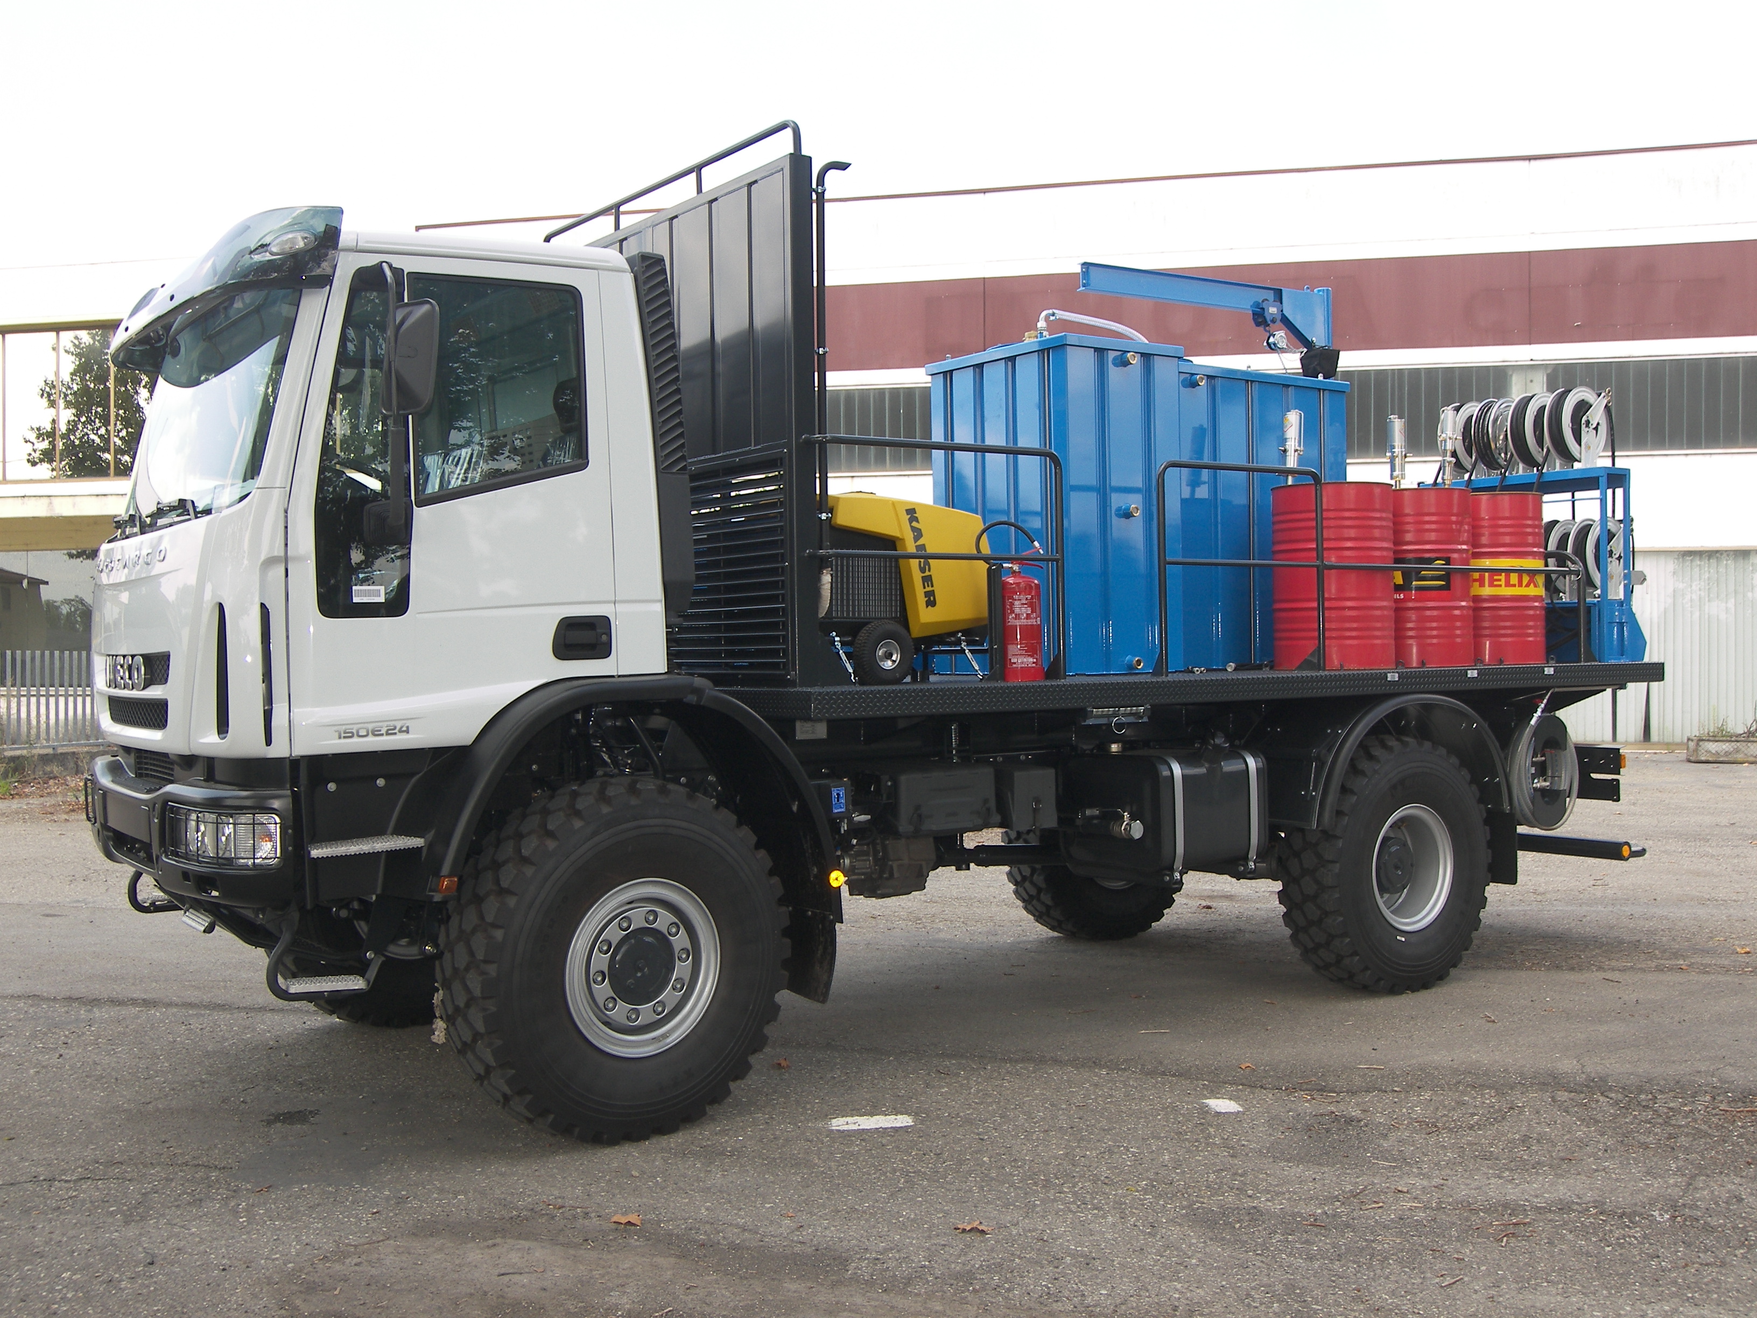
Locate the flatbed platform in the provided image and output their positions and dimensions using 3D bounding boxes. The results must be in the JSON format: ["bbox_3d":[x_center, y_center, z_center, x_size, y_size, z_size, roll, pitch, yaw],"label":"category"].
[{"bbox_3d":[1.309,0.117,9.078,5.560,0.115,2.450,-1,1,-36],"label":"flatbed platform"}]

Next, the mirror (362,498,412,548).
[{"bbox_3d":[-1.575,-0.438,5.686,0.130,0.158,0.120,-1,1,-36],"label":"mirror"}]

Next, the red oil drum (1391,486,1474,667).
[{"bbox_3d":[2.731,-0.404,9.093,0.590,0.883,0.590,-1,1,-36],"label":"red oil drum"}]

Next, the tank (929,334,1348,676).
[{"bbox_3d":[1.371,-0.728,9.210,1.980,1.570,1.065,-1,1,-36],"label":"tank"}]

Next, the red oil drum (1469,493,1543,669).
[{"bbox_3d":[3.230,-0.414,9.450,0.590,0.883,0.590,-1,1,-36],"label":"red oil drum"}]

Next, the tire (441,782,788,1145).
[{"bbox_3d":[-0.899,1.032,6.195,1.220,1.220,0.370,-1,1,-38],"label":"tire"}]

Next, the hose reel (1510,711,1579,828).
[{"bbox_3d":[3.488,0.593,9.398,0.590,0.620,0.160,-1,1,-36],"label":"hose reel"}]

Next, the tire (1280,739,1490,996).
[{"bbox_3d":[2.469,0.988,8.625,1.220,1.220,0.370,-1,1,-36],"label":"tire"}]

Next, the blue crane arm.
[{"bbox_3d":[1.756,-1.862,9.310,1.860,0.360,0.160,-1,1,-36],"label":"blue crane arm"}]

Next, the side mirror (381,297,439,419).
[{"bbox_3d":[-1.448,-0.938,5.520,0.200,0.370,0.110,0,1,42],"label":"side mirror"}]

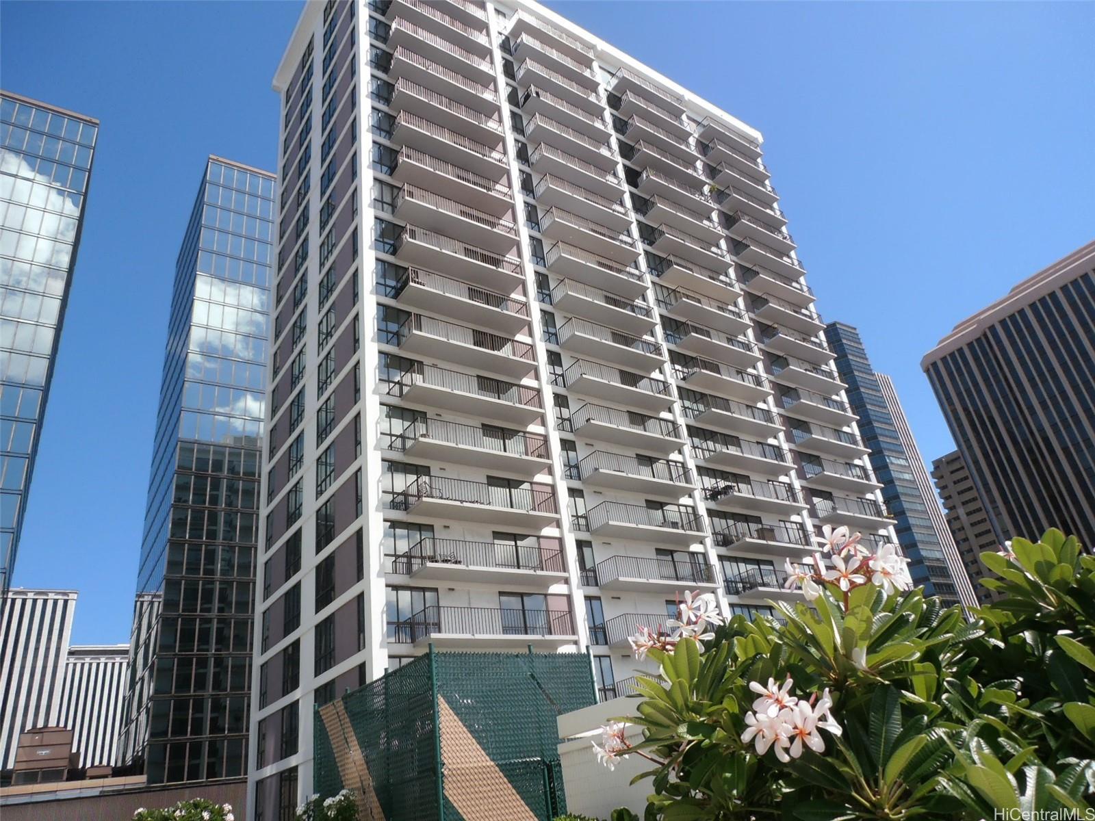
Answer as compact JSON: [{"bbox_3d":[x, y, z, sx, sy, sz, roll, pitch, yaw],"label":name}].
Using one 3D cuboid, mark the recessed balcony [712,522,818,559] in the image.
[{"bbox_3d":[13.215,7.653,44.452,6.965,1.205,1.611,12,-34,-34],"label":"recessed balcony"}]

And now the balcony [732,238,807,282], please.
[{"bbox_3d":[18.170,-12.172,61.772,6.891,1.238,1.485,12,-34,-34],"label":"balcony"}]

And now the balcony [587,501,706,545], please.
[{"bbox_3d":[5.266,5.840,38.894,6.940,1.185,1.434,12,-34,-34],"label":"balcony"}]

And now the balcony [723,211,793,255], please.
[{"bbox_3d":[17.818,-14.577,63.057,6.891,1.238,1.485,12,-34,-34],"label":"balcony"}]

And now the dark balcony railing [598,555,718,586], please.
[{"bbox_3d":[5.515,8.078,37.169,6.682,1.048,1.354,12,-34,-34],"label":"dark balcony railing"}]

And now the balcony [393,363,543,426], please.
[{"bbox_3d":[-3.363,-0.686,35.515,6.835,1.191,1.408,12,-34,-34],"label":"balcony"}]

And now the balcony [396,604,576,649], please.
[{"bbox_3d":[-2.043,8.896,30.879,6.958,1.205,1.611,12,-34,-34],"label":"balcony"}]

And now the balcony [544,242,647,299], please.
[{"bbox_3d":[3.186,-8.534,46.998,6.976,1.192,1.467,12,-34,-34],"label":"balcony"}]

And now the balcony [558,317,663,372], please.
[{"bbox_3d":[3.863,-3.694,43.943,6.940,1.185,1.434,12,-34,-34],"label":"balcony"}]

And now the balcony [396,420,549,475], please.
[{"bbox_3d":[-3.056,1.702,34.630,6.926,1.185,1.434,12,-34,-34],"label":"balcony"}]

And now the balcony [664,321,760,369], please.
[{"bbox_3d":[11.451,-4.286,50.829,6.965,1.205,1.611,12,-34,-34],"label":"balcony"}]

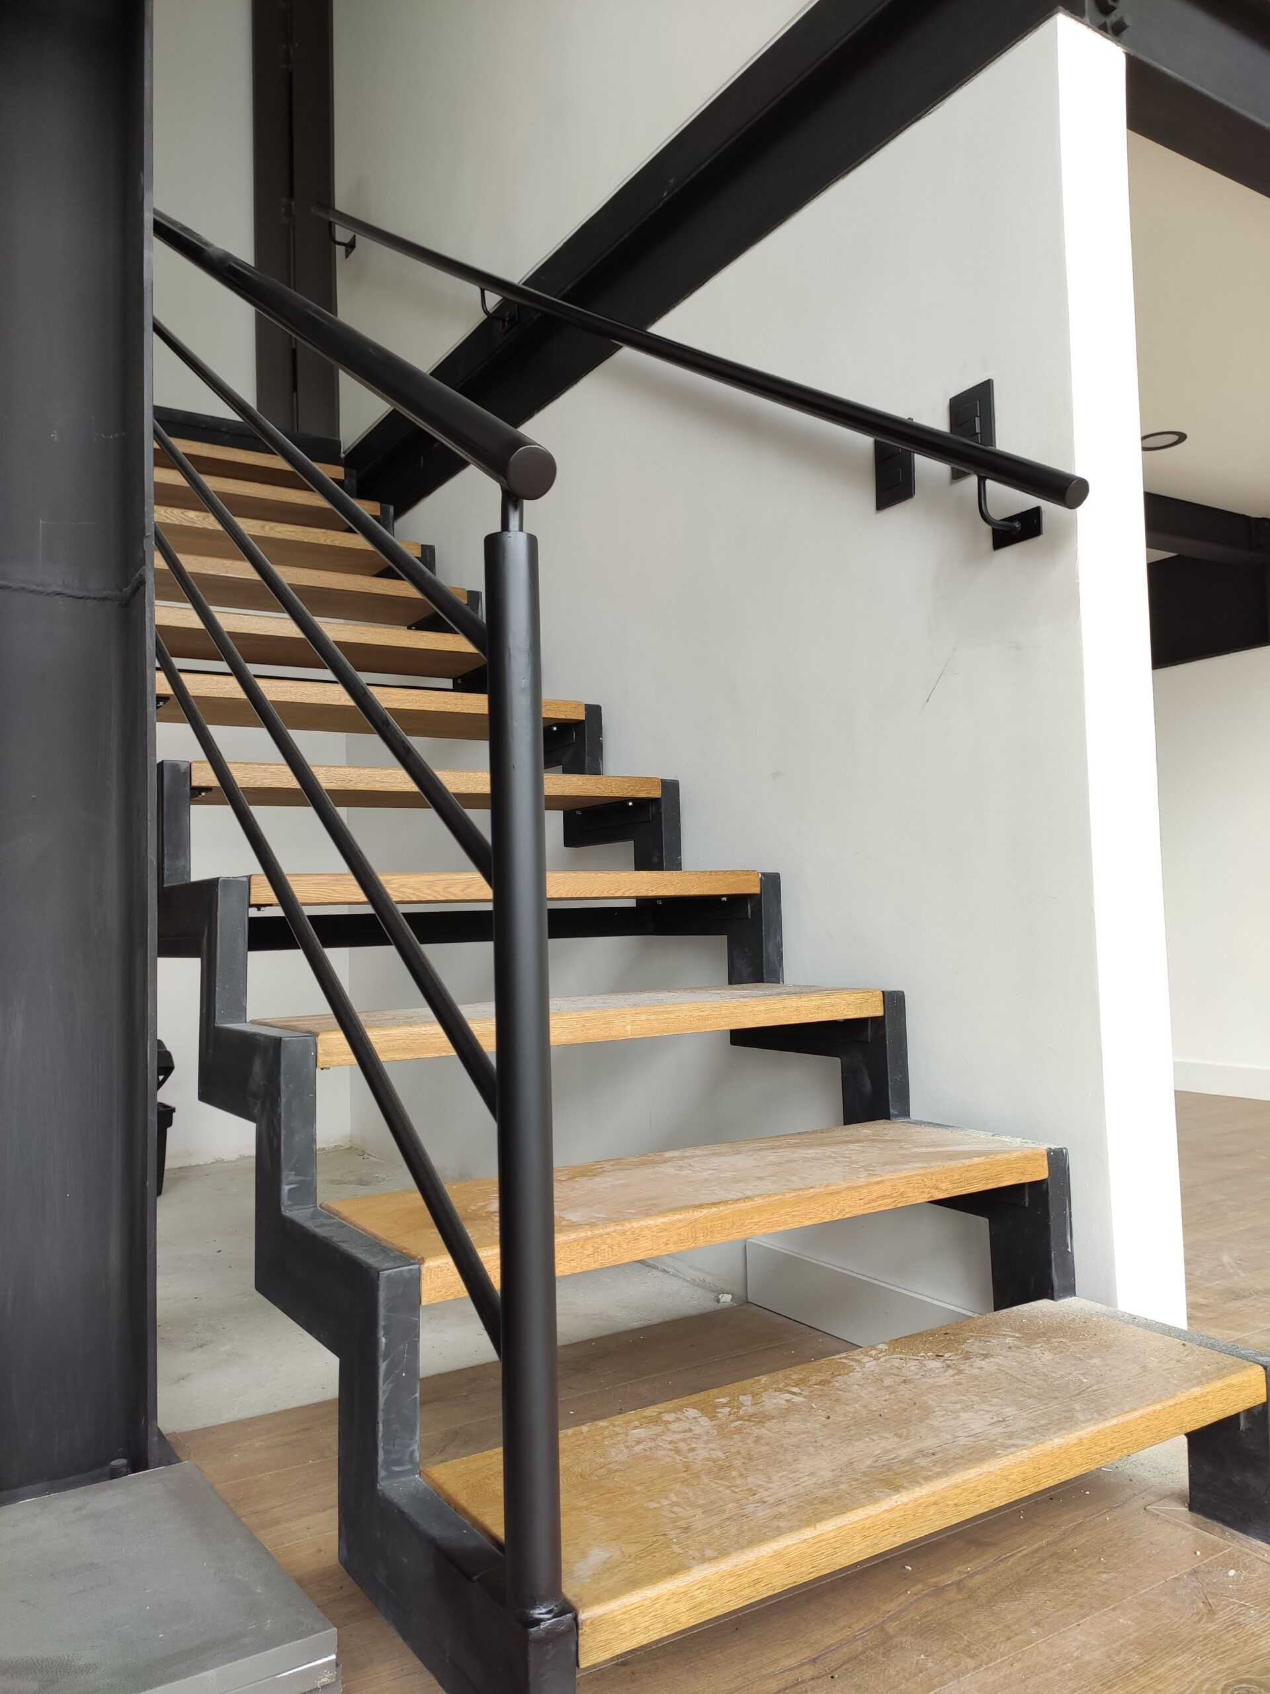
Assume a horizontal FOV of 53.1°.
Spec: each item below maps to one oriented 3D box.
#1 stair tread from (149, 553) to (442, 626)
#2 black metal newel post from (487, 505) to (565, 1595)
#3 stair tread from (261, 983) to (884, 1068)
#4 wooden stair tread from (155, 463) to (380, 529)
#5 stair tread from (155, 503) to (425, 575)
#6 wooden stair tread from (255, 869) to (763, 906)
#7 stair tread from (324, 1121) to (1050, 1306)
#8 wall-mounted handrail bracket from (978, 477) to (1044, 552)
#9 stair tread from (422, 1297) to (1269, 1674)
[{"bbox_3d":[-0.846,-0.610,3.018,0.841,0.038,0.284,0,-4,-32],"label":"stair tread"},{"bbox_3d":[-0.083,0.144,0.944,0.040,0.823,0.040,-2,-3,0],"label":"black metal newel post"},{"bbox_3d":[-0.069,0.239,1.758,0.841,0.038,0.284,0,-4,-32],"label":"stair tread"},{"bbox_3d":[-1.157,-0.949,3.522,0.841,0.038,0.284,0,-4,-32],"label":"wooden stair tread"},{"bbox_3d":[-1.002,-0.779,3.270,0.841,0.038,0.284,0,-4,-32],"label":"stair tread"},{"bbox_3d":[-0.224,0.069,2.010,0.841,0.038,0.284,0,-4,-32],"label":"wooden stair tread"},{"bbox_3d":[0.087,0.409,1.507,0.841,0.038,0.284,0,-4,-32],"label":"stair tread"},{"bbox_3d":[0.491,-0.455,1.721,0.079,0.081,0.083,0,-4,-32],"label":"wall-mounted handrail bracket"},{"bbox_3d":[0.242,0.578,1.255,0.841,0.038,0.284,0,-4,-32],"label":"stair tread"}]

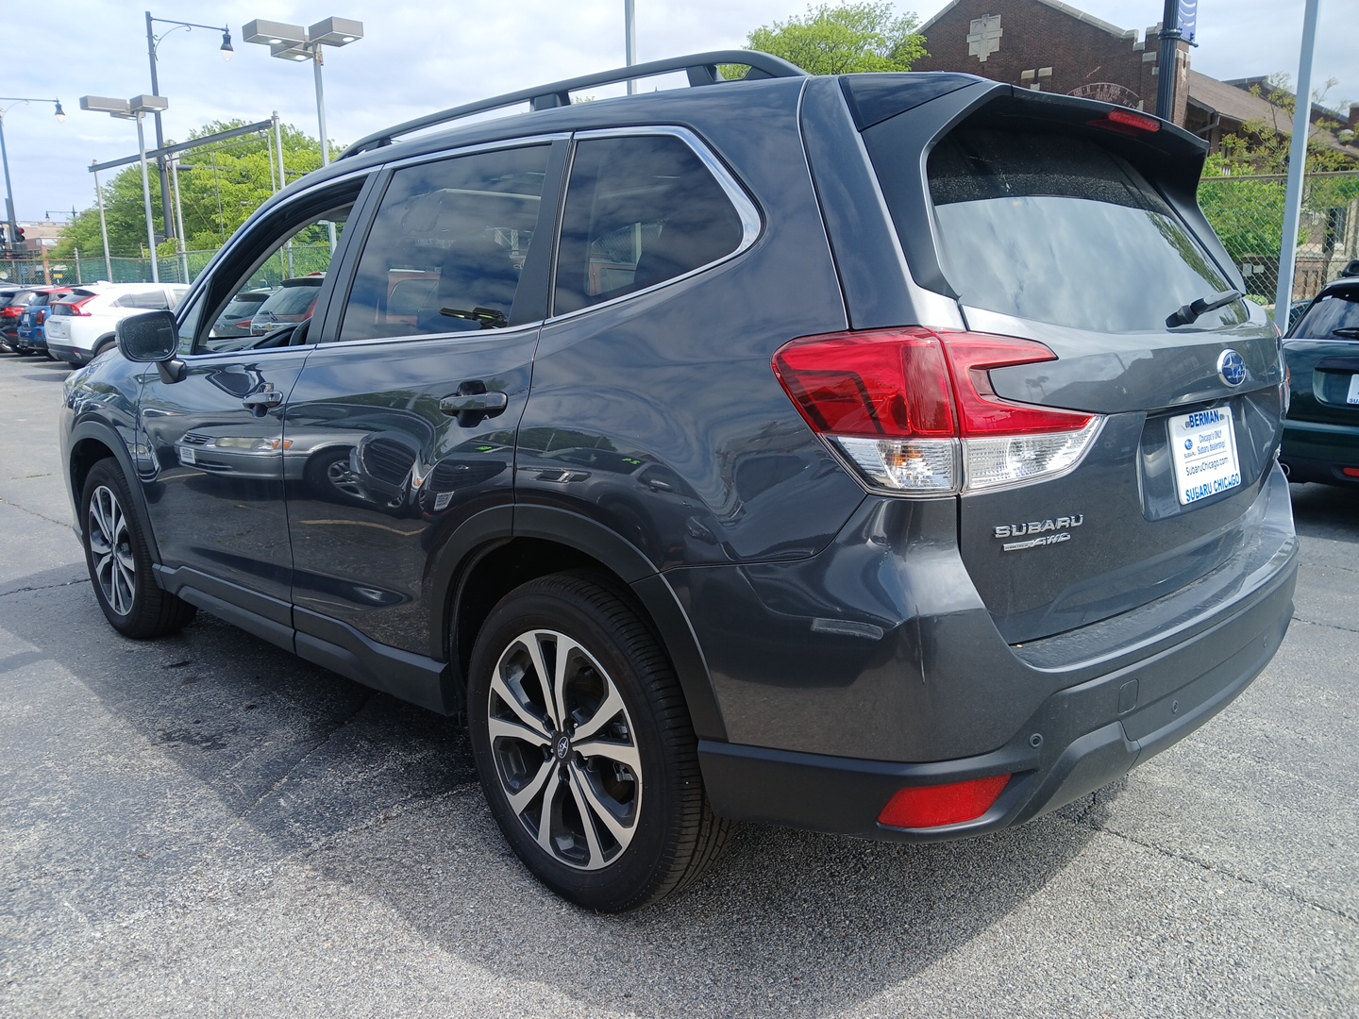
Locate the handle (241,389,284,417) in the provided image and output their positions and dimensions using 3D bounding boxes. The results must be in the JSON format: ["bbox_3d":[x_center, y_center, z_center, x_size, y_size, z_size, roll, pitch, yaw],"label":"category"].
[{"bbox_3d":[-1.120,-0.285,2.745,0.215,0.055,0.050,9,15,44],"label":"handle"}]

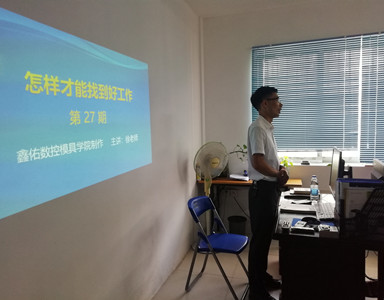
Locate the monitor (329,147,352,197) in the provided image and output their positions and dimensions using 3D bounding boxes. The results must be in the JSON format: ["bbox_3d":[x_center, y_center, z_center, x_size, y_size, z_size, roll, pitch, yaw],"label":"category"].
[{"bbox_3d":[1.234,0.218,2.419,0.180,0.420,0.460,0,6,17],"label":"monitor"}]

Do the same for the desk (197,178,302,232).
[{"bbox_3d":[0.672,0.710,3.536,1.170,0.750,0.370,0,6,17],"label":"desk"}]

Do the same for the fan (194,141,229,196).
[{"bbox_3d":[0.199,0.519,3.337,0.410,1.200,0.380,-5,7,-27],"label":"fan"}]

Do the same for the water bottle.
[{"bbox_3d":[1.039,0.314,2.523,0.065,0.215,0.065,0,6,17],"label":"water bottle"}]

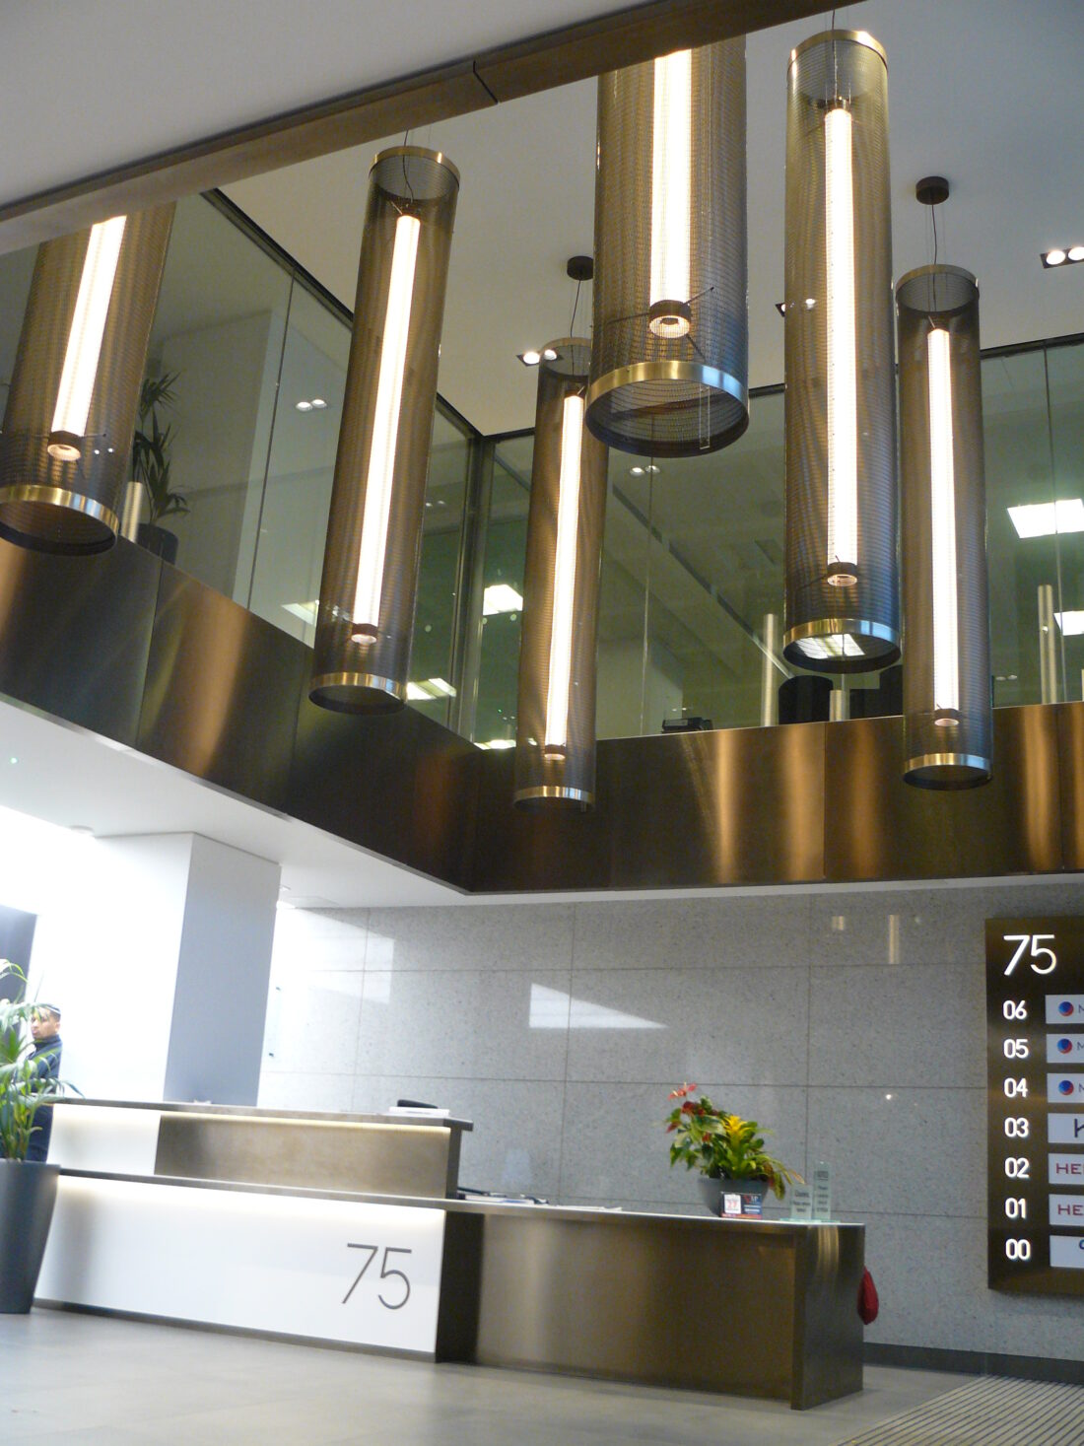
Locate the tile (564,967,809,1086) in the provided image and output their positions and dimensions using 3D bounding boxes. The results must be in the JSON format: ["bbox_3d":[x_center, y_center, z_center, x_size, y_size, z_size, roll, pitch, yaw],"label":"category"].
[{"bbox_3d":[0.855,1.801,8.947,1.530,0.691,0.030,-5,-20,26],"label":"tile"}]

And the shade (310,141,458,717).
[{"bbox_3d":[-0.660,-1.301,6.473,0.406,2.577,0.406,4,-18,1],"label":"shade"}]

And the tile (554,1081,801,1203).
[{"bbox_3d":[0.808,2.441,8.740,1.530,0.685,0.030,-5,-20,26],"label":"tile"}]

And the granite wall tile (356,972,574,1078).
[{"bbox_3d":[-0.508,1.925,9.610,1.530,0.691,0.030,-5,-20,26],"label":"granite wall tile"}]

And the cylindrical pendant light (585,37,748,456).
[{"bbox_3d":[0.400,-1.984,4.187,0.406,2.577,0.406,4,-18,1],"label":"cylindrical pendant light"}]

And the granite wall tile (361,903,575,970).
[{"bbox_3d":[-0.473,1.401,9.781,1.530,0.428,0.030,-5,-20,26],"label":"granite wall tile"}]

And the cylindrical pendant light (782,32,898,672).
[{"bbox_3d":[1.117,-1.440,5.644,0.406,2.577,0.406,-5,-20,26],"label":"cylindrical pendant light"}]

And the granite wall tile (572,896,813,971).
[{"bbox_3d":[0.893,1.277,9.117,1.530,0.428,0.030,-5,-20,26],"label":"granite wall tile"}]

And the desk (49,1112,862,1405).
[{"bbox_3d":[-0.647,2.483,7.307,4.291,1.112,0.991,-5,-20,25],"label":"desk"}]

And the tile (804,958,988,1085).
[{"bbox_3d":[2.204,1.670,8.293,1.530,0.691,0.030,-5,-20,26],"label":"tile"}]

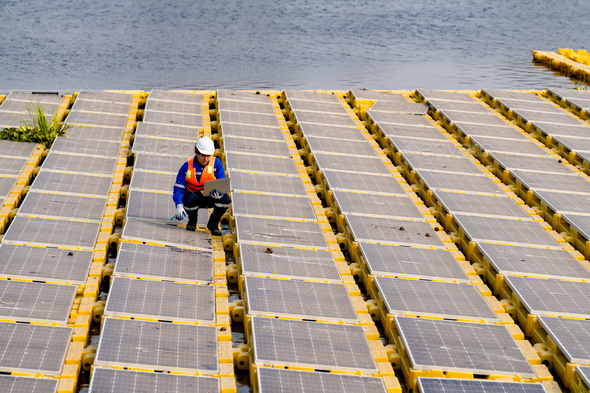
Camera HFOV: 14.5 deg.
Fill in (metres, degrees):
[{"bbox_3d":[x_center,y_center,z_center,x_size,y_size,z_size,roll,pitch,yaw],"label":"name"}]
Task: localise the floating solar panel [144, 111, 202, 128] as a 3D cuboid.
[{"bbox_3d":[-2.076,-1.305,39.653,0.992,0.042,1.956,5,7,-3],"label":"floating solar panel"}]

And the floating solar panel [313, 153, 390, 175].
[{"bbox_3d":[0.801,-0.446,33.042,0.993,0.040,1.963,5,7,-3],"label":"floating solar panel"}]

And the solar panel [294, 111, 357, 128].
[{"bbox_3d":[0.502,-1.310,39.734,0.992,0.042,1.956,5,7,-3],"label":"solar panel"}]

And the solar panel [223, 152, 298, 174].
[{"bbox_3d":[-0.480,-0.448,33.032,0.992,0.042,1.956,5,7,-3],"label":"solar panel"}]

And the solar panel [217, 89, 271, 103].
[{"bbox_3d":[-0.963,-1.878,44.111,0.992,0.042,1.956,5,7,-3],"label":"solar panel"}]

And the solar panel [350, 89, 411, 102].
[{"bbox_3d":[1.613,-1.885,44.203,0.992,0.042,1.956,5,7,-3],"label":"solar panel"}]

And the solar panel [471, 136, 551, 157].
[{"bbox_3d":[3.265,-0.741,35.287,0.993,0.040,1.963,5,7,-3],"label":"solar panel"}]

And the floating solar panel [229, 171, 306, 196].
[{"bbox_3d":[-0.381,-0.160,30.816,0.992,0.042,1.956,5,7,-3],"label":"floating solar panel"}]

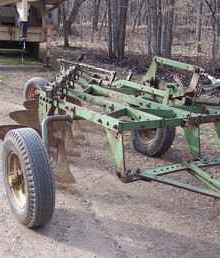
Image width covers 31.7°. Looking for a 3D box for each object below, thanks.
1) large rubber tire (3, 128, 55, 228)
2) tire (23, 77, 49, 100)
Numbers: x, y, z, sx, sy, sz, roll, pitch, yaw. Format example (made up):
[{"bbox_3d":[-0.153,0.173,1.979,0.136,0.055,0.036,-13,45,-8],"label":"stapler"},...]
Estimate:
[{"bbox_3d":[-0.617,0.365,2.880,0.178,0.740,0.740,-8,17,-31],"label":"large rubber tire"},{"bbox_3d":[-1.170,-0.494,6.380,0.185,0.690,0.690,-9,17,-35],"label":"tire"}]

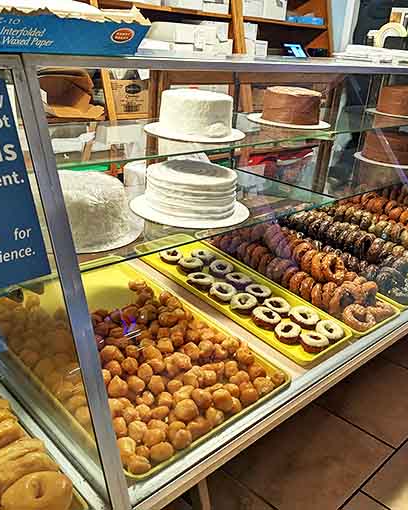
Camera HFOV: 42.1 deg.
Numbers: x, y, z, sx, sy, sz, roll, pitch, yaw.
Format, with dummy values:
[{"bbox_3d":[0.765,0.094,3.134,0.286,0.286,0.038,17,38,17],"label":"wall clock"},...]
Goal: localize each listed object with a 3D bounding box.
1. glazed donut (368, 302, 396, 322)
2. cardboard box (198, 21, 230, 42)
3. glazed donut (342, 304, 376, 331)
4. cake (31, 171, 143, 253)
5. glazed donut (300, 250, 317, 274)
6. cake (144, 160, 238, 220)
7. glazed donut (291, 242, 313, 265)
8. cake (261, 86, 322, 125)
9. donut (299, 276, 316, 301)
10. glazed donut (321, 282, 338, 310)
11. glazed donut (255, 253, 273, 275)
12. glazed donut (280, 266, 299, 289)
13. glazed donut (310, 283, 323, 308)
[{"bbox_3d":[0.497,0.157,1.481,0.083,0.030,0.083,-17,31,-42],"label":"glazed donut"},{"bbox_3d":[0.060,-1.285,3.050,0.140,0.100,0.135,-17,29,-42],"label":"cardboard box"},{"bbox_3d":[0.418,0.170,1.425,0.089,0.030,0.089,-17,44,-42],"label":"glazed donut"},{"bbox_3d":[-0.232,-0.094,0.958,0.235,0.090,0.235,3,21,-1],"label":"cake"},{"bbox_3d":[0.336,0.026,1.700,0.082,0.082,0.035,-17,25,-42],"label":"glazed donut"},{"bbox_3d":[-0.026,-0.142,1.129,0.197,0.078,0.197,3,21,-1],"label":"cake"},{"bbox_3d":[0.310,0.002,1.655,0.081,0.081,0.029,-17,28,-42],"label":"glazed donut"},{"bbox_3d":[0.236,-0.412,1.459,0.168,0.083,0.168,3,21,-1],"label":"cake"},{"bbox_3d":[0.290,0.097,1.488,0.076,0.076,0.029,-17,31,-42],"label":"donut"},{"bbox_3d":[0.364,0.121,1.534,0.082,0.082,0.035,-17,25,-42],"label":"glazed donut"},{"bbox_3d":[0.188,0.028,1.662,0.080,0.080,0.035,-17,25,-42],"label":"glazed donut"},{"bbox_3d":[0.260,0.070,1.606,0.080,0.080,0.035,-17,25,-42],"label":"glazed donut"},{"bbox_3d":[0.324,0.112,1.467,0.077,0.077,0.029,-17,31,-42],"label":"glazed donut"}]

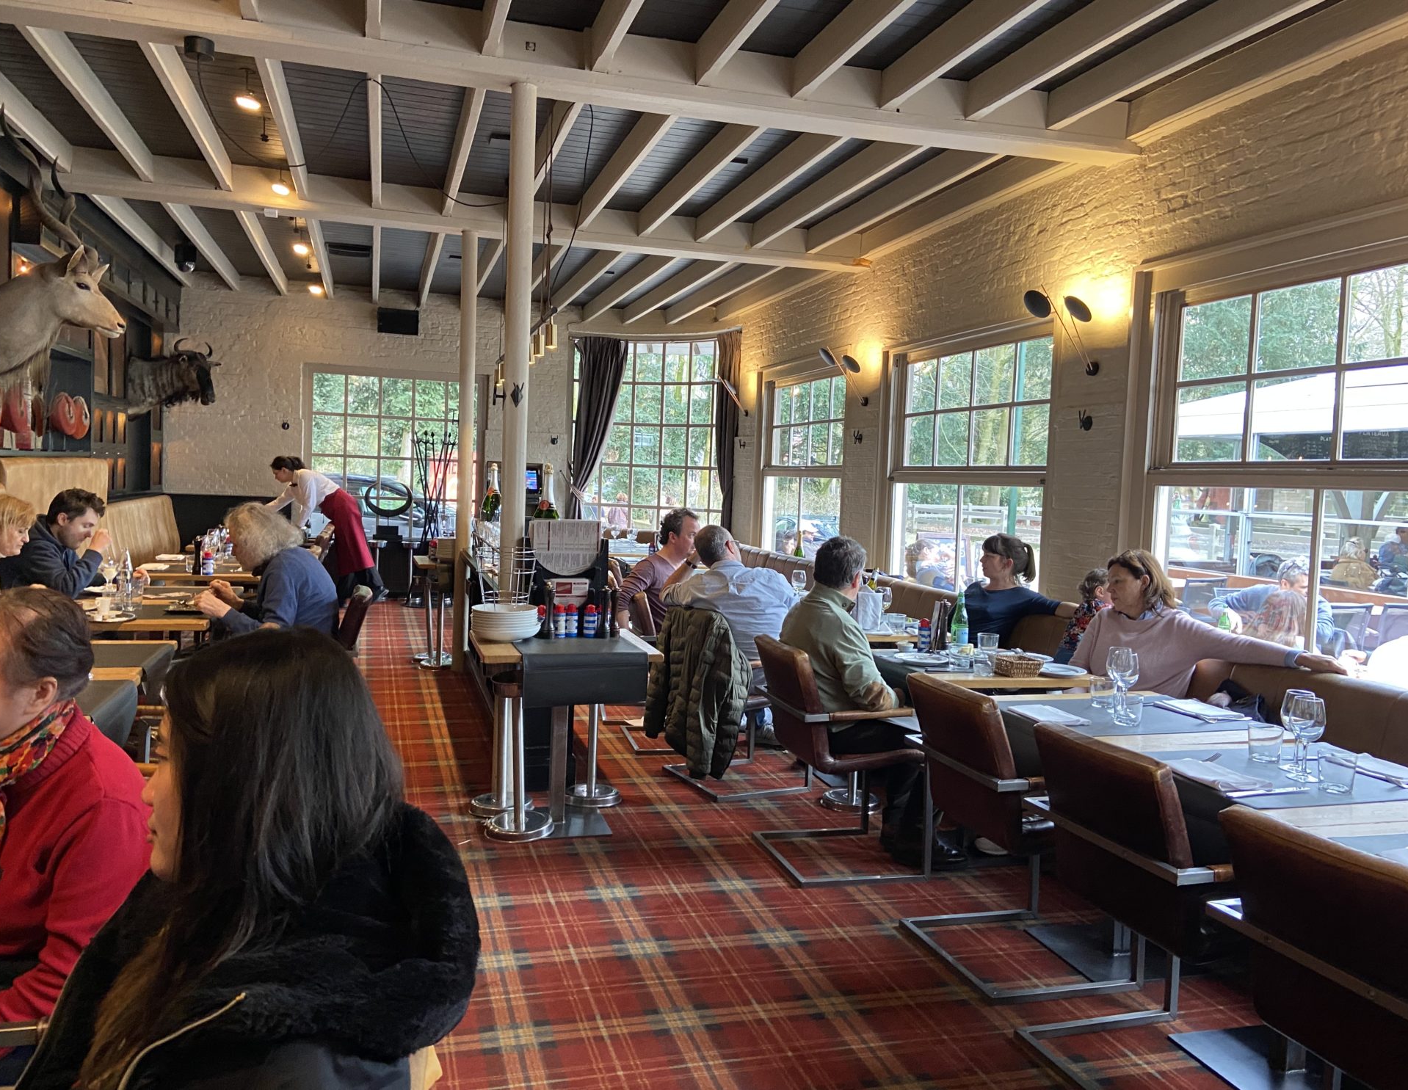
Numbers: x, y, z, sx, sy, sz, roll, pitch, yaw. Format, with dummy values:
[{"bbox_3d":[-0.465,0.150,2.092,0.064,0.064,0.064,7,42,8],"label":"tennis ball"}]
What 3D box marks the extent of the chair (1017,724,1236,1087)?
[{"bbox_3d":[1.167,0.906,2.706,0.550,0.845,0.554,1,4,-17],"label":"chair"}]

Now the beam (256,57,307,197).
[{"bbox_3d":[-2.238,-2.259,5.859,0.060,0.177,2.736,1,4,-17],"label":"beam"}]

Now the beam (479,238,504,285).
[{"bbox_3d":[-2.043,-2.574,10.172,0.053,0.178,4.396,1,4,-17],"label":"beam"}]

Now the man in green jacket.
[{"bbox_3d":[0.623,0.599,4.310,0.720,1.270,0.550,1,4,-18],"label":"man in green jacket"}]

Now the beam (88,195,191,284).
[{"bbox_3d":[-4.614,-2.545,9.042,0.060,0.177,4.133,1,4,-17],"label":"beam"}]

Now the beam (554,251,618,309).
[{"bbox_3d":[-1.098,-2.465,10.089,0.060,0.177,4.133,1,4,-17],"label":"beam"}]

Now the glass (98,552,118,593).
[{"bbox_3d":[-3.142,0.148,5.760,0.095,0.213,0.095,1,4,-17],"label":"glass"}]

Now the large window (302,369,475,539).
[{"bbox_3d":[-3.466,-0.989,12.239,1.894,1.865,0.118,1,4,-17],"label":"large window"}]

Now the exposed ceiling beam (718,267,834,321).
[{"bbox_3d":[0.720,-2.482,10.554,0.080,0.170,3.700,1,4,-17],"label":"exposed ceiling beam"}]

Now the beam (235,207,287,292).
[{"bbox_3d":[-3.937,-2.665,9.738,0.066,0.190,4.489,1,4,-17],"label":"beam"}]

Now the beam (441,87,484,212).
[{"bbox_3d":[-1.400,-2.319,6.331,0.056,0.178,2.864,1,4,-17],"label":"beam"}]

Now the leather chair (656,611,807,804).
[{"bbox_3d":[0.183,0.743,5.447,0.530,0.850,0.600,1,4,-26],"label":"leather chair"}]

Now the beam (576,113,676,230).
[{"bbox_3d":[-0.498,-2.299,6.600,0.053,0.178,2.864,1,4,-17],"label":"beam"}]

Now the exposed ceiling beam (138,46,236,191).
[{"bbox_3d":[-2.778,-2.350,5.921,0.053,0.178,2.864,1,4,-17],"label":"exposed ceiling beam"}]

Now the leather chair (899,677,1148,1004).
[{"bbox_3d":[1.001,0.875,3.473,0.577,0.881,0.570,1,4,-17],"label":"leather chair"}]

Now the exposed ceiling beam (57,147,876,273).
[{"bbox_3d":[-1.443,-2.379,7.935,5.802,0.252,0.252,1,4,-17],"label":"exposed ceiling beam"}]

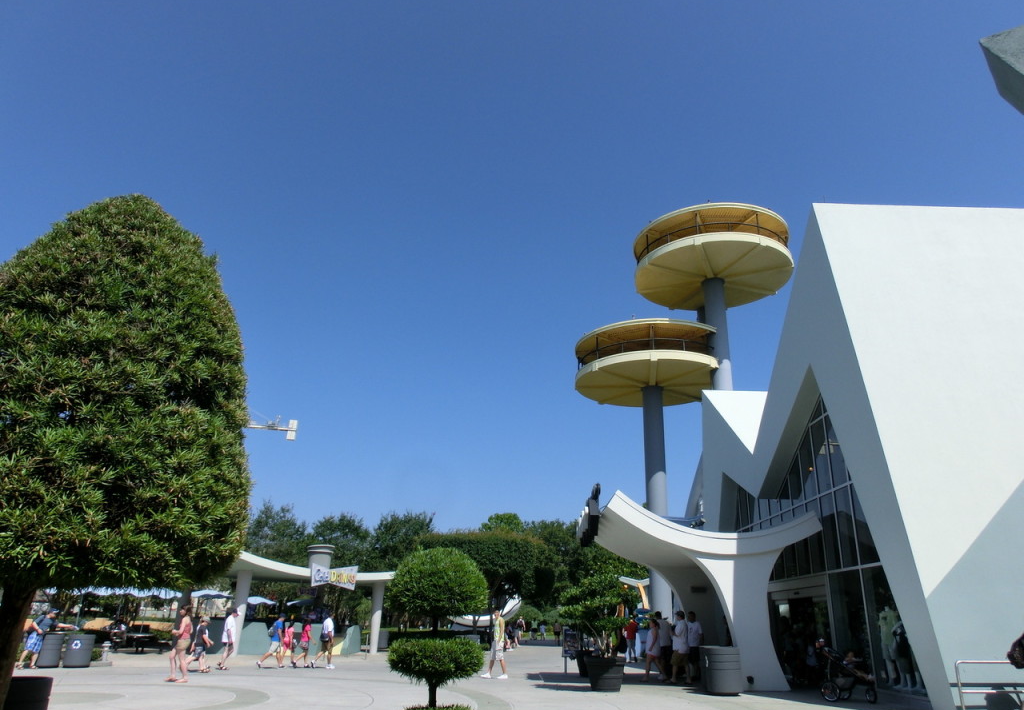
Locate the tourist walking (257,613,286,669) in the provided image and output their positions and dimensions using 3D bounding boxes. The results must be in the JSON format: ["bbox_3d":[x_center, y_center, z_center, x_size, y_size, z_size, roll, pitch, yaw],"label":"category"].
[{"bbox_3d":[-7.896,9.524,23.659,0.900,1.710,0.520,1,-21,0],"label":"tourist walking"}]

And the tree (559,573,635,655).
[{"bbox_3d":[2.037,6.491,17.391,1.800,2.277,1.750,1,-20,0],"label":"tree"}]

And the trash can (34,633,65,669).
[{"bbox_3d":[-14.742,9.431,22.621,0.750,0.980,0.700,6,-21,-14],"label":"trash can"}]

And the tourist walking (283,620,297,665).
[{"bbox_3d":[-7.475,9.767,24.018,0.500,1.451,0.450,5,-21,-11],"label":"tourist walking"}]

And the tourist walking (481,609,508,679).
[{"bbox_3d":[-0.447,7.796,19.157,0.680,1.750,0.520,10,-22,-21],"label":"tourist walking"}]

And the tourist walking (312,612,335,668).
[{"bbox_3d":[-6.295,9.513,23.733,0.720,1.747,0.500,5,-21,-11],"label":"tourist walking"}]

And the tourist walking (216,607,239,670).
[{"bbox_3d":[-9.111,9.074,22.718,0.600,1.813,0.520,5,-21,-11],"label":"tourist walking"}]

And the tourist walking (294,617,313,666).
[{"bbox_3d":[-6.907,9.627,23.819,0.620,1.584,0.460,5,-21,-11],"label":"tourist walking"}]

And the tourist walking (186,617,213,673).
[{"bbox_3d":[-9.138,8.628,21.132,0.780,1.530,0.500,1,-21,0],"label":"tourist walking"}]

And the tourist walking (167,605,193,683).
[{"bbox_3d":[-7.587,6.717,16.526,0.600,1.650,0.500,8,-22,-19],"label":"tourist walking"}]

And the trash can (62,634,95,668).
[{"bbox_3d":[-13.845,9.483,22.739,0.750,0.980,0.700,6,-21,-14],"label":"trash can"}]

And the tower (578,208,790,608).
[{"bbox_3d":[12.214,4.179,46.056,16.000,28.000,13.800,1,-21,0],"label":"tower"}]

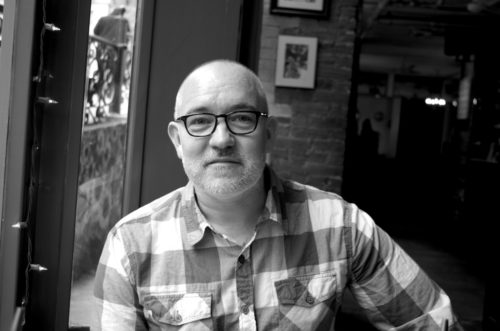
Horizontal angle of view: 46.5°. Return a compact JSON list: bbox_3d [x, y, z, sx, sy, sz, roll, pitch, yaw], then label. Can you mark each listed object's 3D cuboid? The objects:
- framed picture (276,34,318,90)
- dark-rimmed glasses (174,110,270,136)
[{"bbox_3d":[0.279,-0.622,3.490,0.235,0.307,0.024,5,2,0],"label":"framed picture"},{"bbox_3d":[-0.050,-0.068,1.035,0.145,0.047,0.145,-3,1,-3],"label":"dark-rimmed glasses"}]

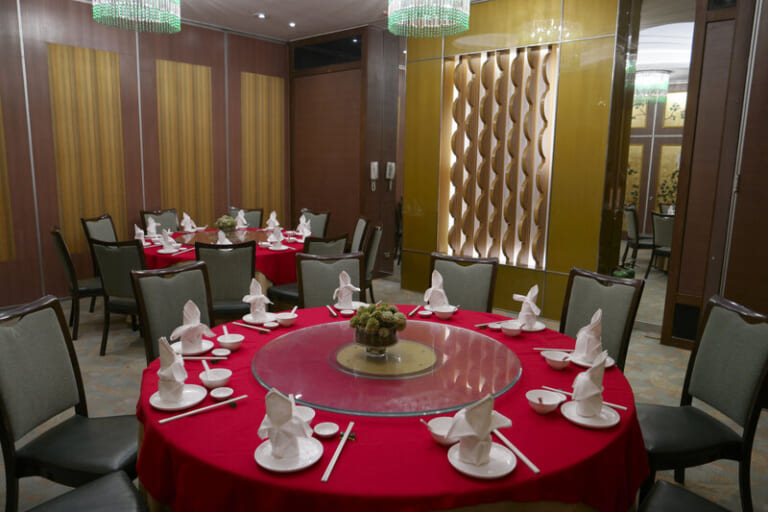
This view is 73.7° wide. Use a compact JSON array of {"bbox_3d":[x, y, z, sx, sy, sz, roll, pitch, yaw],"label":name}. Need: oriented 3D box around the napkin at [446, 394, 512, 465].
[{"bbox_3d":[0.247,0.433,1.341,0.150,0.185,0.110,-2,10,-18],"label":"napkin"}]

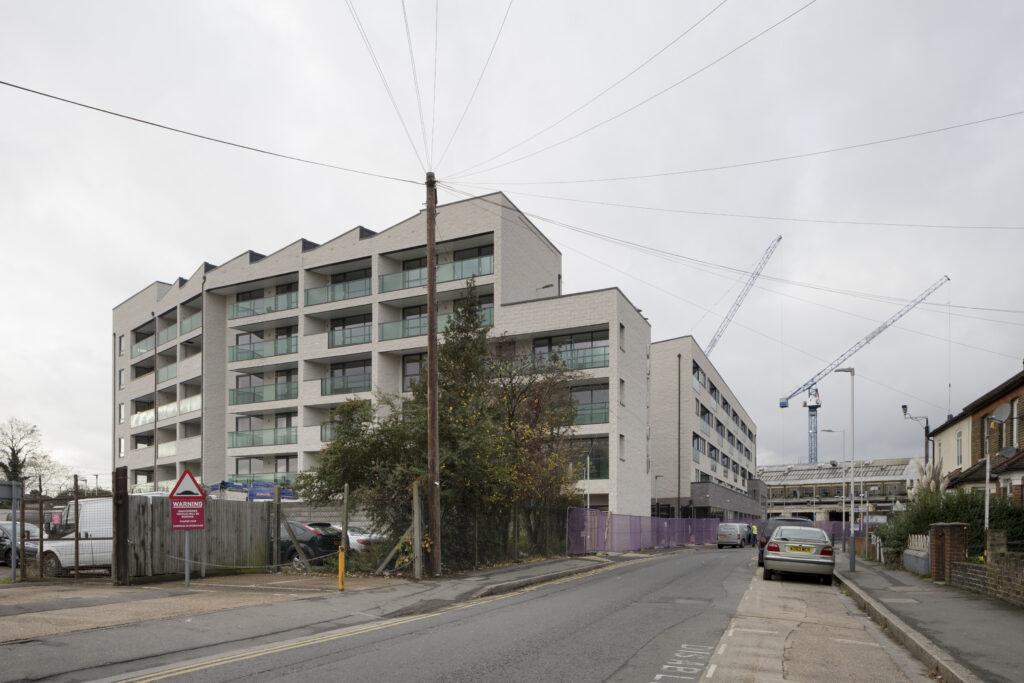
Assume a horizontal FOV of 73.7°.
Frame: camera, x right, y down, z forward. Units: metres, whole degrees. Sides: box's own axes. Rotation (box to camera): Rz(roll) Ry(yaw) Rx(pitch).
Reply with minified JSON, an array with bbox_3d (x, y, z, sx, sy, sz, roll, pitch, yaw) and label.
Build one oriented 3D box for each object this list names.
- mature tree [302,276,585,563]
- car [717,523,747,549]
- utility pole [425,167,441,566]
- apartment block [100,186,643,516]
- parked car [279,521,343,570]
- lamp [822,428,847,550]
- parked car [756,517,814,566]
[{"bbox_3d":[-2.323,2.768,22.500,8.600,9.200,6.800,-4,-10,23],"label":"mature tree"},{"bbox_3d":[16.909,14.777,52.000,1.900,1.950,4.700,-4,-10,24],"label":"car"},{"bbox_3d":[-2.038,0.846,17.500,0.320,10.500,0.320,-4,-10,23],"label":"utility pole"},{"bbox_3d":[-11.579,3.847,51.500,46.000,20.500,14.500,-5,-11,27],"label":"apartment block"},{"bbox_3d":[-7.133,6.409,21.500,4.300,1.500,1.830,-4,-10,23],"label":"parked car"},{"bbox_3d":[16.256,7.514,34.200,1.150,6.200,0.350,-4,-10,23],"label":"lamp"},{"bbox_3d":[10.081,7.265,24.800,1.850,1.720,4.550,-4,-10,21],"label":"parked car"}]

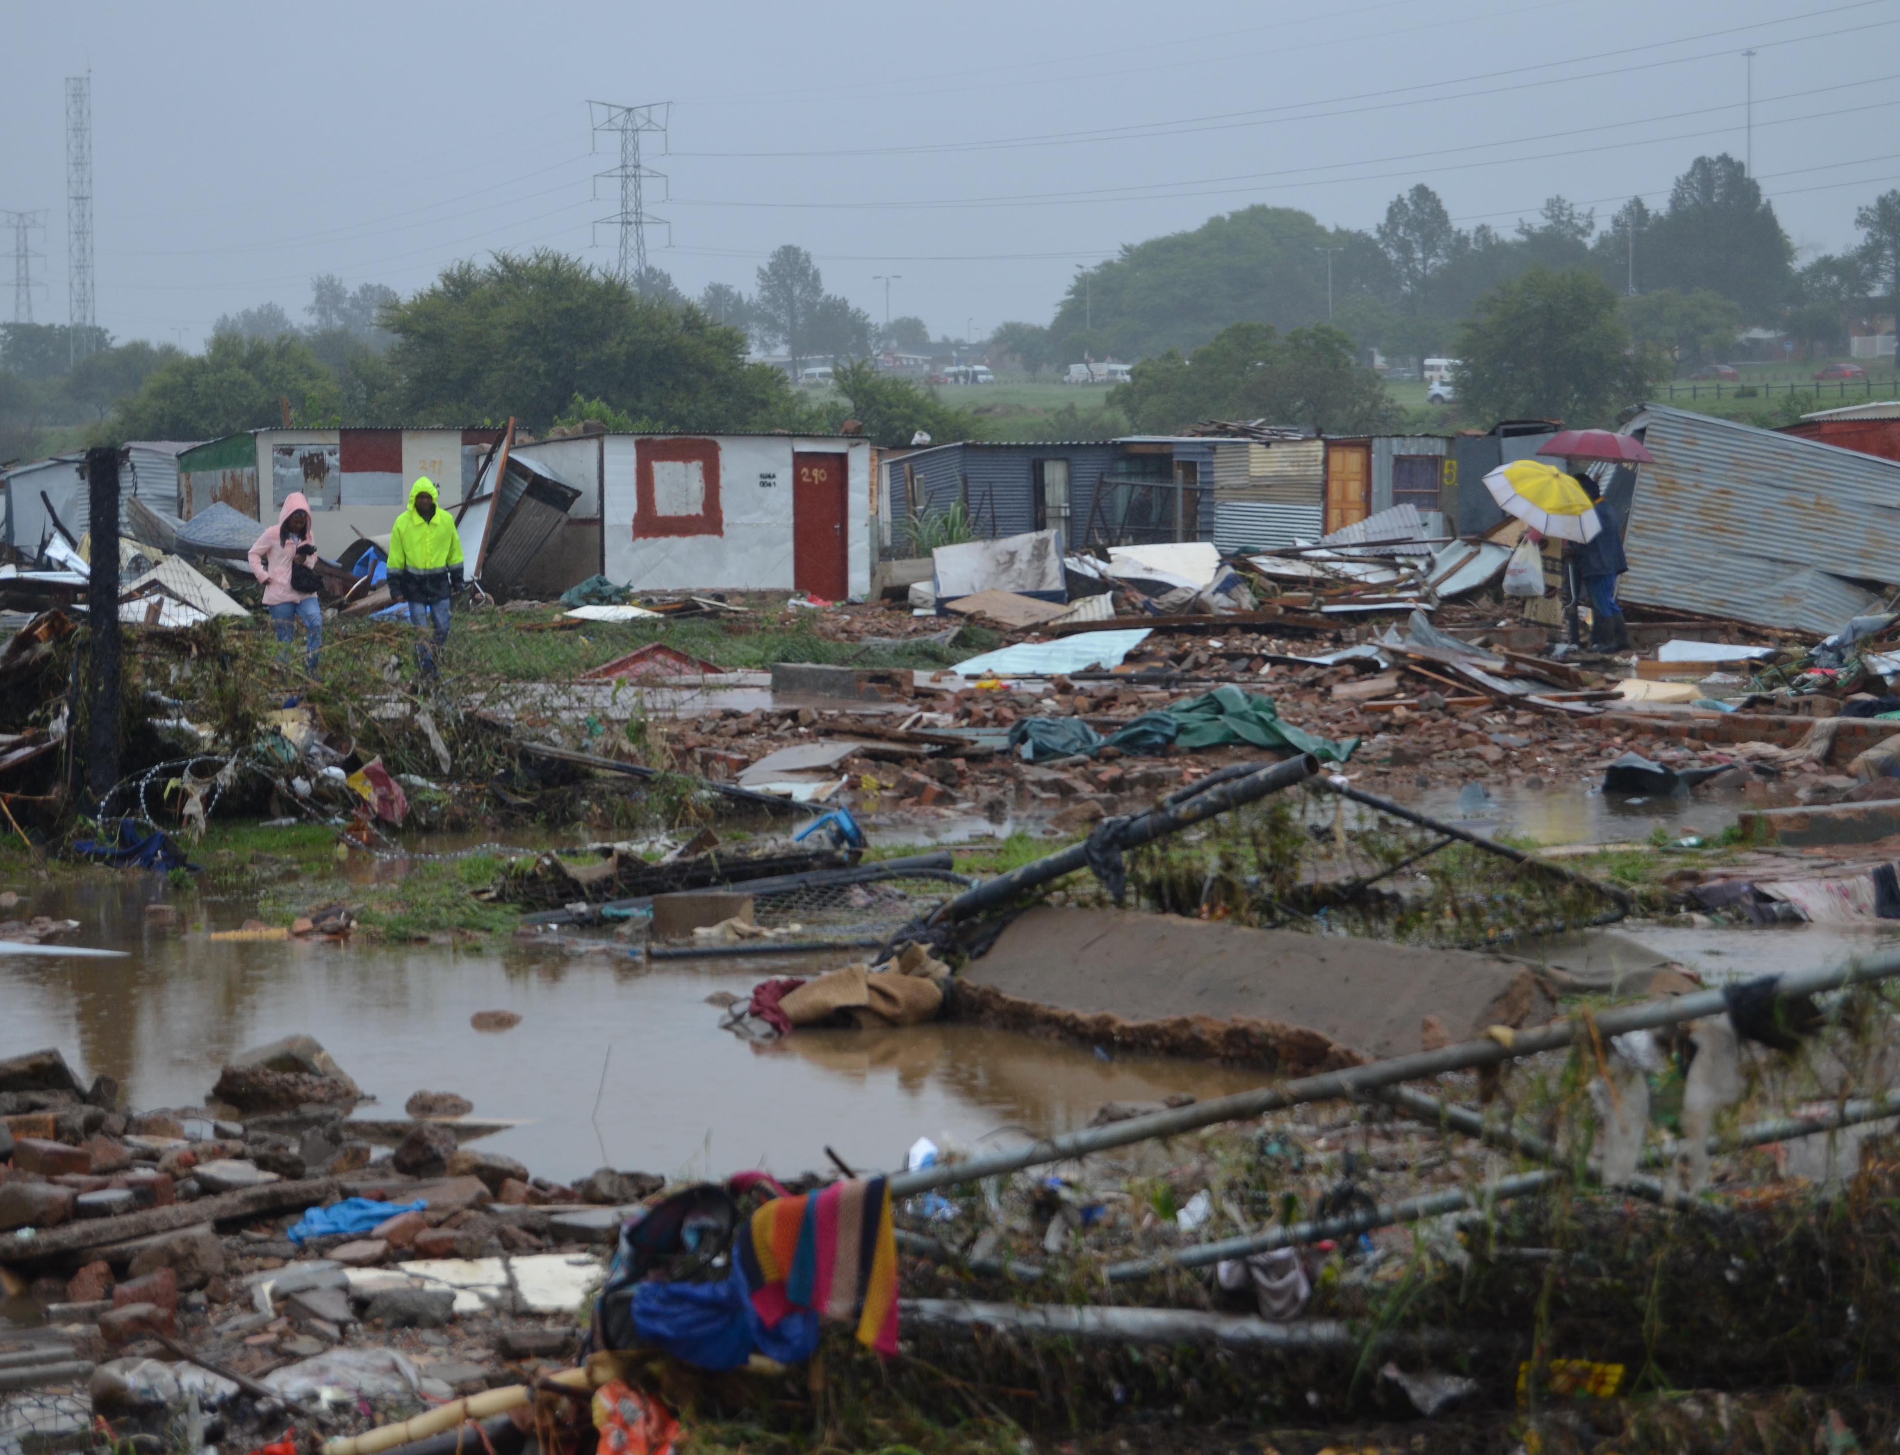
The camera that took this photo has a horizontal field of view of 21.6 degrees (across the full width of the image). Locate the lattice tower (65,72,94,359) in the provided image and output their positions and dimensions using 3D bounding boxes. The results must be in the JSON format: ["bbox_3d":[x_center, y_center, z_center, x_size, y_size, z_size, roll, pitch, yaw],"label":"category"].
[{"bbox_3d":[-97.594,-56.175,560.000,2.900,34.800,2.700,0,3,0],"label":"lattice tower"}]

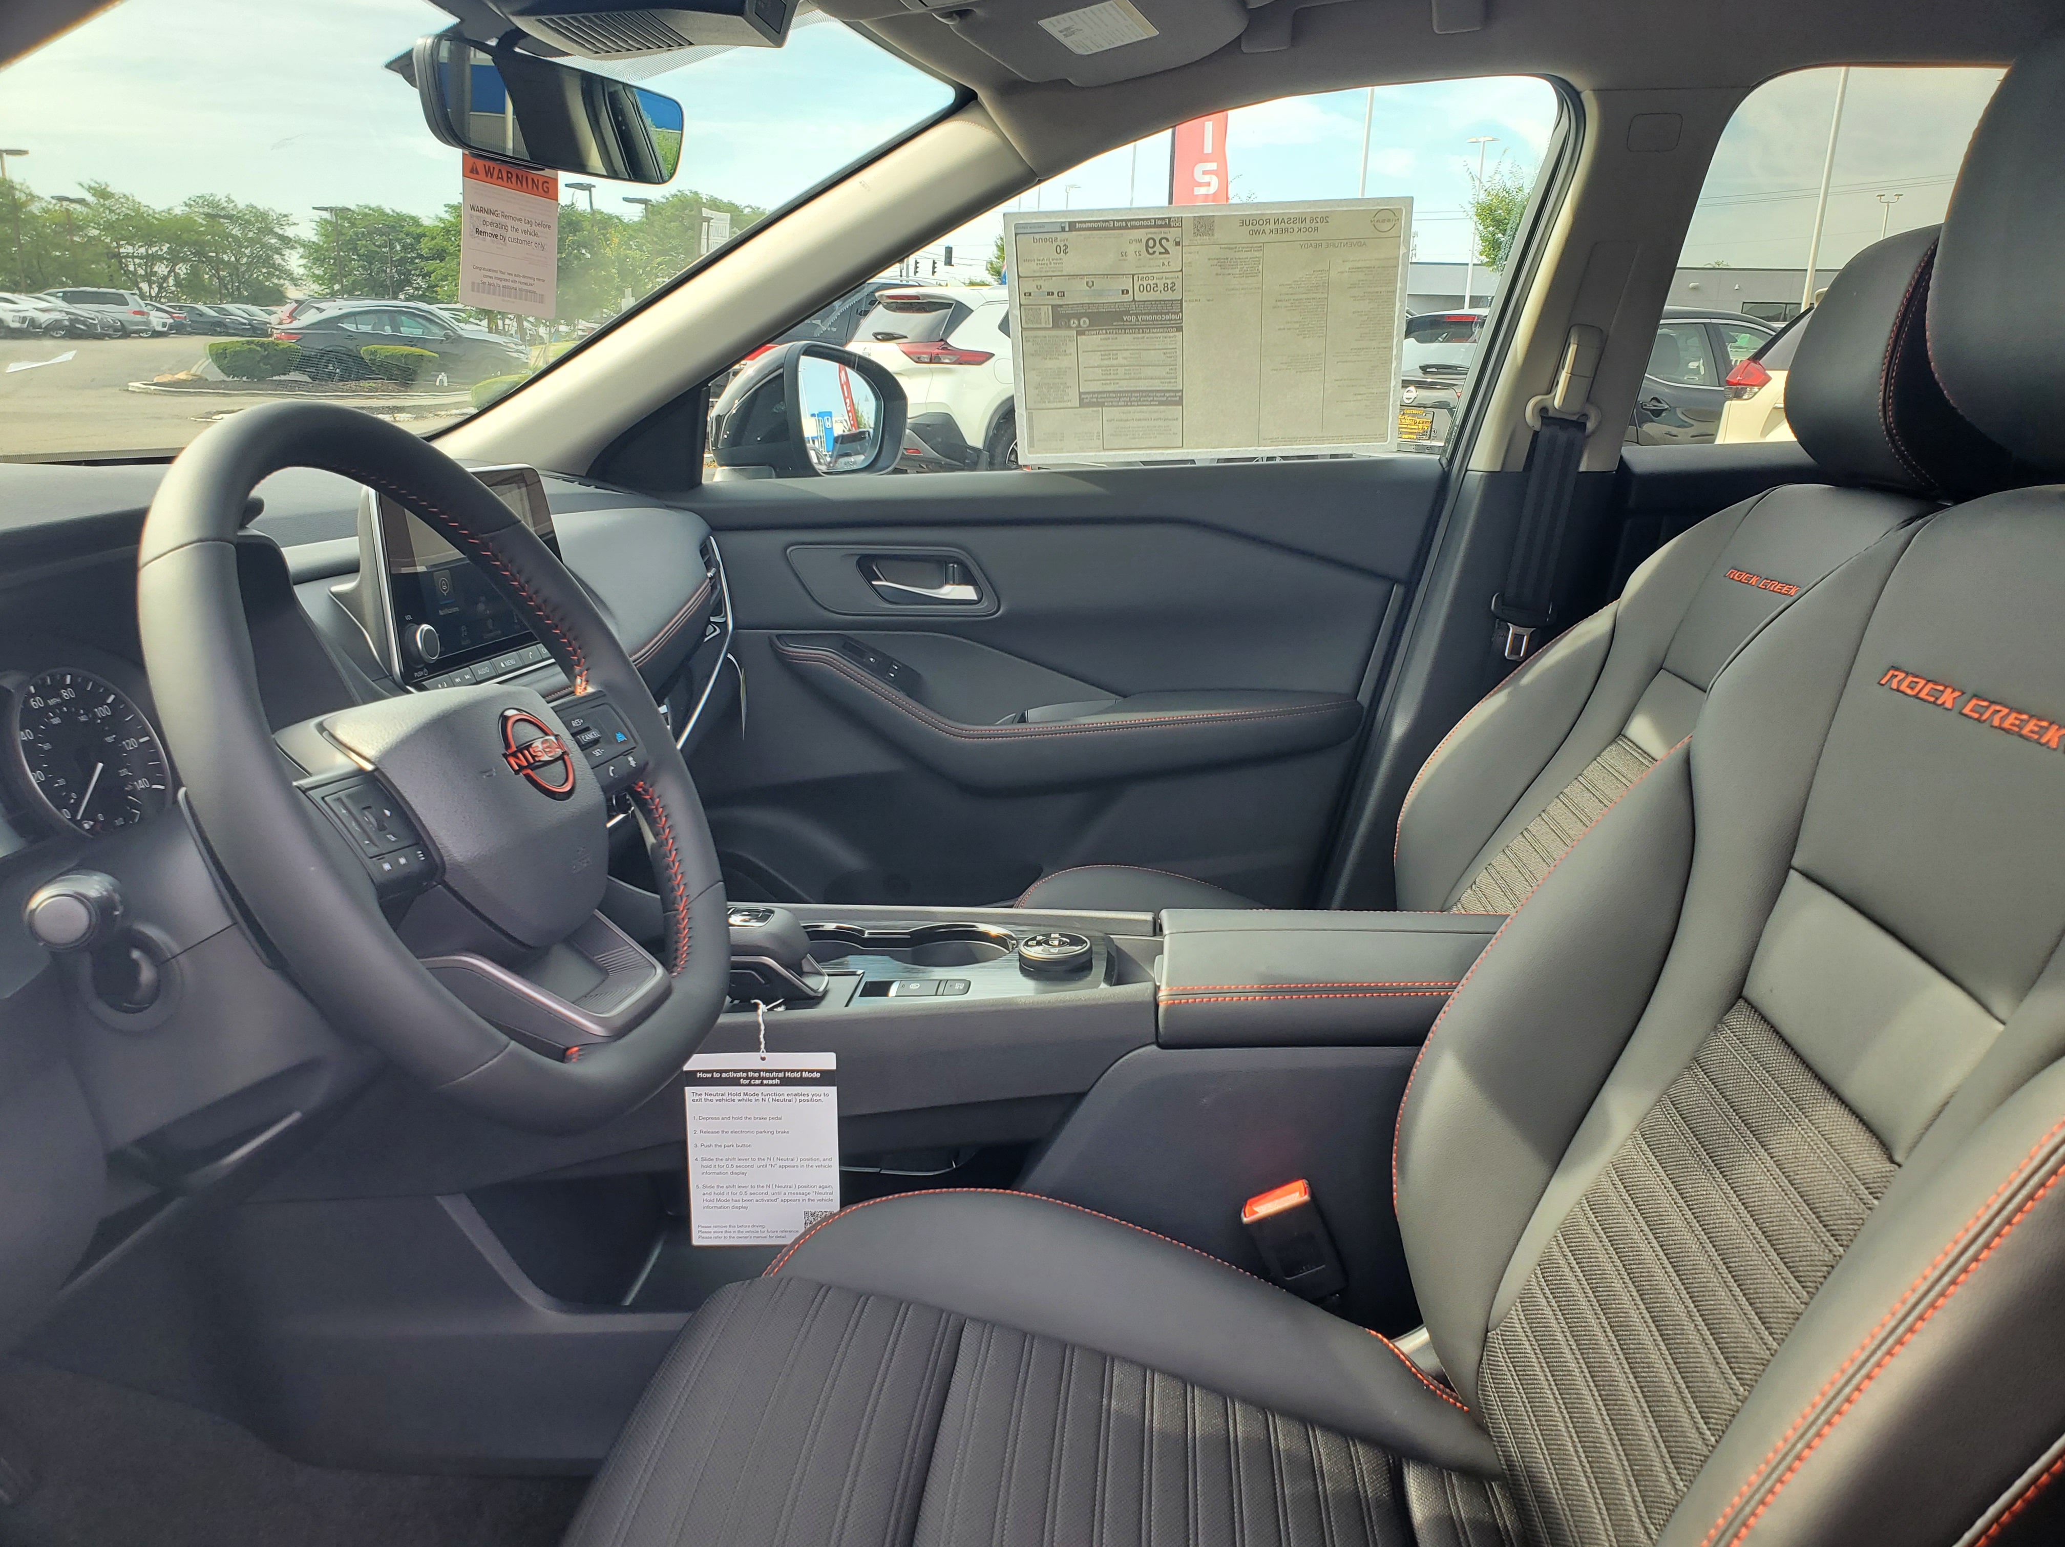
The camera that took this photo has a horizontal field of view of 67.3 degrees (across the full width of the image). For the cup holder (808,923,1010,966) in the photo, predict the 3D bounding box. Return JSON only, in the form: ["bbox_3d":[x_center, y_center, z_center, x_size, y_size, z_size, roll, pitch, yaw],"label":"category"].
[{"bbox_3d":[-0.100,0.153,1.151,0.180,0.070,0.098,3,13,6],"label":"cup holder"}]

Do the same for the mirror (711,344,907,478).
[{"bbox_3d":[-0.283,-0.473,2.006,0.150,0.175,0.240,10,15,30],"label":"mirror"}]

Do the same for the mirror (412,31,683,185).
[{"bbox_3d":[-0.320,-0.445,1.044,0.047,0.070,0.245,13,17,23],"label":"mirror"}]

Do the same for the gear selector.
[{"bbox_3d":[-0.185,0.119,1.076,0.110,0.065,0.065,3,13,6],"label":"gear selector"}]

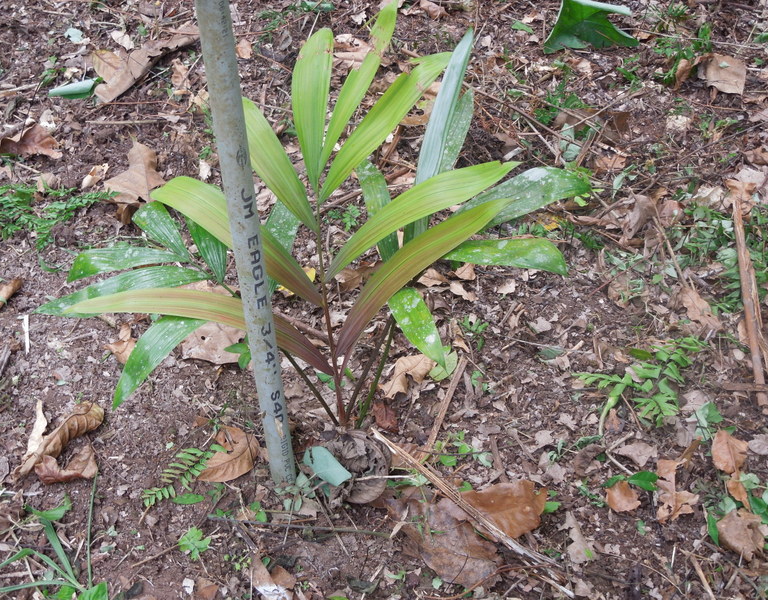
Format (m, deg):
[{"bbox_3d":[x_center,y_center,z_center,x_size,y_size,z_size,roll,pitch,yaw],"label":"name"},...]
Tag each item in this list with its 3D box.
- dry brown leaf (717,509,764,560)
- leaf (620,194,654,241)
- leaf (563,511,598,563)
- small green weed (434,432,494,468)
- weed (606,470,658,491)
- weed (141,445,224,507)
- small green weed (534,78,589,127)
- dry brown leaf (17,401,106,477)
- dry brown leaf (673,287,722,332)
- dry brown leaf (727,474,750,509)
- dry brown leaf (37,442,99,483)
[{"bbox_3d":[0.365,0.240,1.443,0.050,0.020,0.052,-3,43,0],"label":"dry brown leaf"},{"bbox_3d":[0.332,-0.104,1.831,0.035,0.034,0.078,14,45,18],"label":"leaf"},{"bbox_3d":[0.200,0.249,1.480,0.028,0.012,0.065,-17,50,-13],"label":"leaf"},{"bbox_3d":[0.088,0.165,1.560,0.064,0.022,0.044,-1,43,3],"label":"small green weed"},{"bbox_3d":[0.265,0.198,1.514,0.059,0.025,0.026,1,49,3],"label":"weed"},{"bbox_3d":[-0.221,0.190,1.536,0.043,0.030,0.109,29,56,25],"label":"weed"},{"bbox_3d":[0.235,-0.270,1.923,0.076,0.035,0.054,-30,54,-22],"label":"small green weed"},{"bbox_3d":[-0.360,0.157,1.564,0.072,0.035,0.120,29,52,30],"label":"dry brown leaf"},{"bbox_3d":[0.374,0.013,1.679,0.027,0.018,0.079,-21,51,-16],"label":"dry brown leaf"},{"bbox_3d":[0.378,0.205,1.504,0.018,0.012,0.050,-7,43,-4],"label":"dry brown leaf"},{"bbox_3d":[-0.348,0.180,1.546,0.067,0.027,0.045,-3,43,0],"label":"dry brown leaf"}]

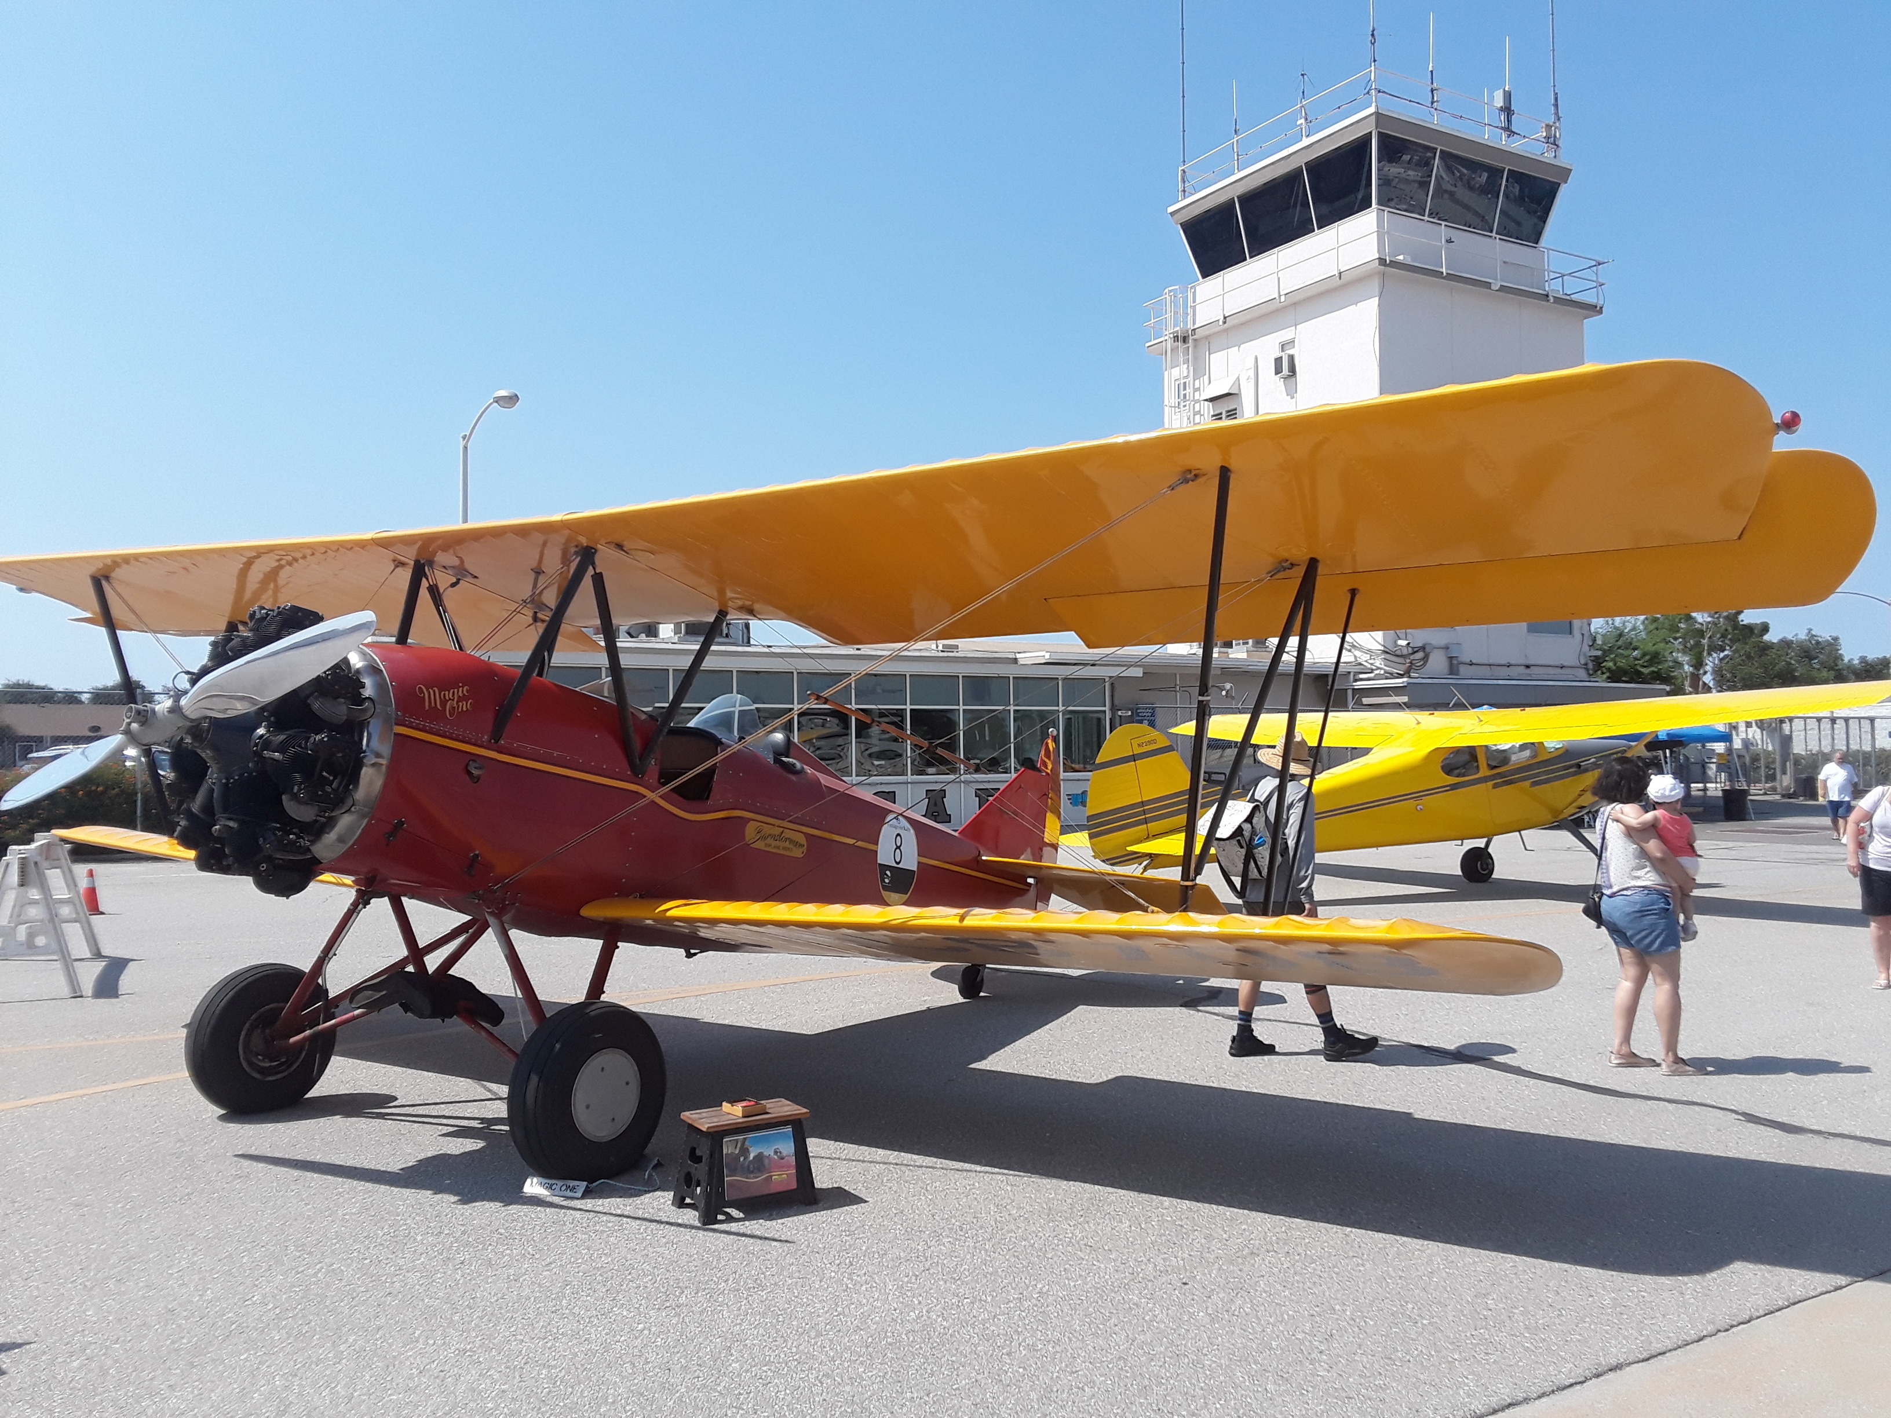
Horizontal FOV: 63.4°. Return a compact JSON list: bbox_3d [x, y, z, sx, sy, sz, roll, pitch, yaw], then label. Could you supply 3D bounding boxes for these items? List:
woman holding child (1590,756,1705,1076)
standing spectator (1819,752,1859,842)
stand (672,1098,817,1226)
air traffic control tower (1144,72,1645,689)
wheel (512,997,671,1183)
[{"bbox_3d":[3.591,1.038,7.800,0.520,1.590,0.460,0,-2,-22],"label":"woman holding child"},{"bbox_3d":[16.637,1.558,28.461,0.660,1.680,0.420,-1,-2,22],"label":"standing spectator"},{"bbox_3d":[-0.717,1.622,5.502,0.450,0.336,0.280,1,-2,-35],"label":"stand"},{"bbox_3d":[11.433,-6.009,41.377,8.029,17.698,8.655,1,-2,-31],"label":"air traffic control tower"},{"bbox_3d":[-1.368,1.470,5.877,0.270,0.675,0.675,-2,-2,33],"label":"wheel"}]

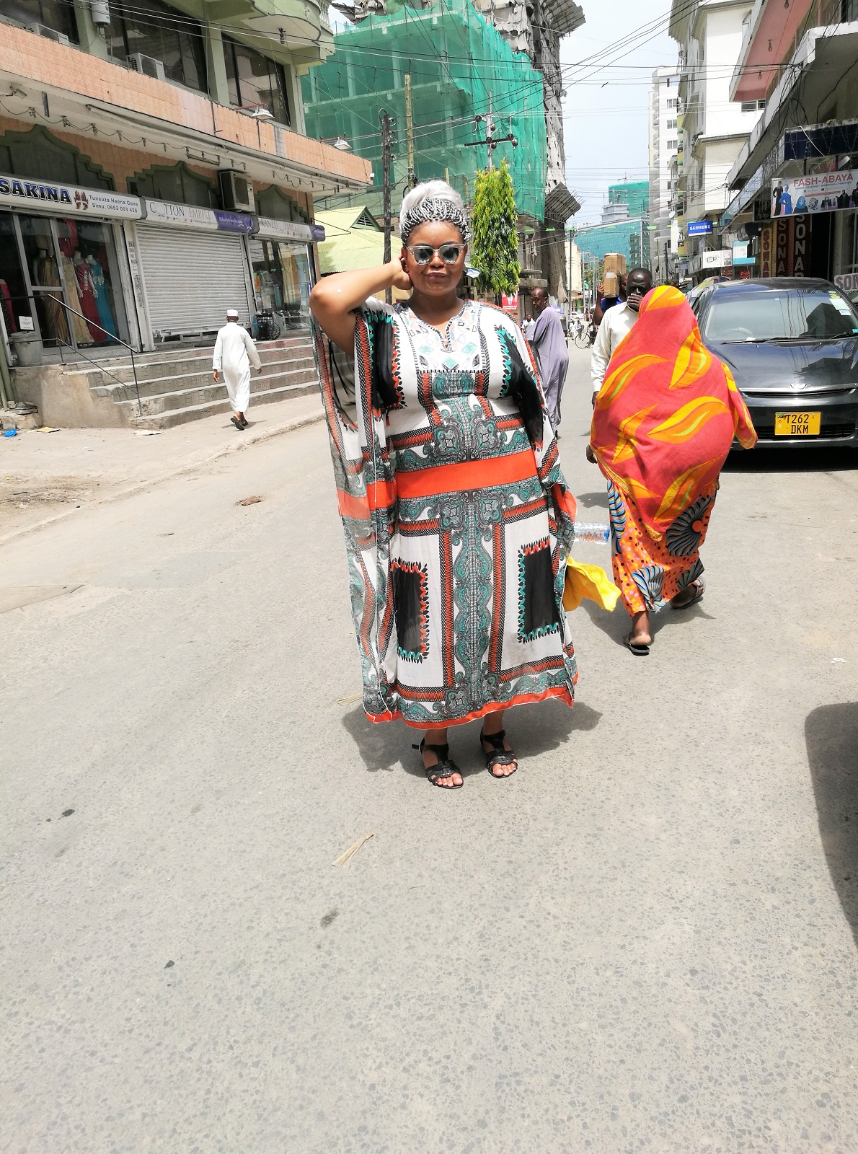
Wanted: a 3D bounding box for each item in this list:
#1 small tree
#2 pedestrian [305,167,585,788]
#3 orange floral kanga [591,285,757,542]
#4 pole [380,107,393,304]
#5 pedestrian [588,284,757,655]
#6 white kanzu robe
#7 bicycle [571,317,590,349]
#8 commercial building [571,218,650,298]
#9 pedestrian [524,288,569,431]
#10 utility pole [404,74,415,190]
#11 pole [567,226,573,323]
[{"bbox_3d":[2.156,-10.014,28.383,1.600,5.770,1.600,-4,16,0],"label":"small tree"},{"bbox_3d":[0.061,-0.220,2.561,0.700,1.685,0.480,-7,16,-10],"label":"pedestrian"},{"bbox_3d":[1.035,-0.707,3.834,0.670,1.020,0.480,0,17,14],"label":"orange floral kanga"},{"bbox_3d":[-1.180,-9.747,26.302,0.260,6.940,0.260,-1,16,-1],"label":"pole"},{"bbox_3d":[1.048,-0.544,3.882,0.670,1.360,0.520,0,17,14],"label":"pedestrian"},{"bbox_3d":[-2.862,-3.084,13.334,0.660,1.300,0.420,-4,16,4],"label":"white kanzu robe"},{"bbox_3d":[6.506,-9.748,36.212,1.750,1.050,0.580,-18,21,-40],"label":"bicycle"},{"bbox_3d":[81.736,-127.649,374.665,24.000,34.959,34.000,-18,20,-39],"label":"commercial building"},{"bbox_3d":[1.376,-2.564,10.629,0.550,1.630,0.500,-7,16,-7],"label":"pedestrian"},{"bbox_3d":[-0.498,-11.021,28.029,0.220,8.300,0.220,-2,16,-1],"label":"utility pole"},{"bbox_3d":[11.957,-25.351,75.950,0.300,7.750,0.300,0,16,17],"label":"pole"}]

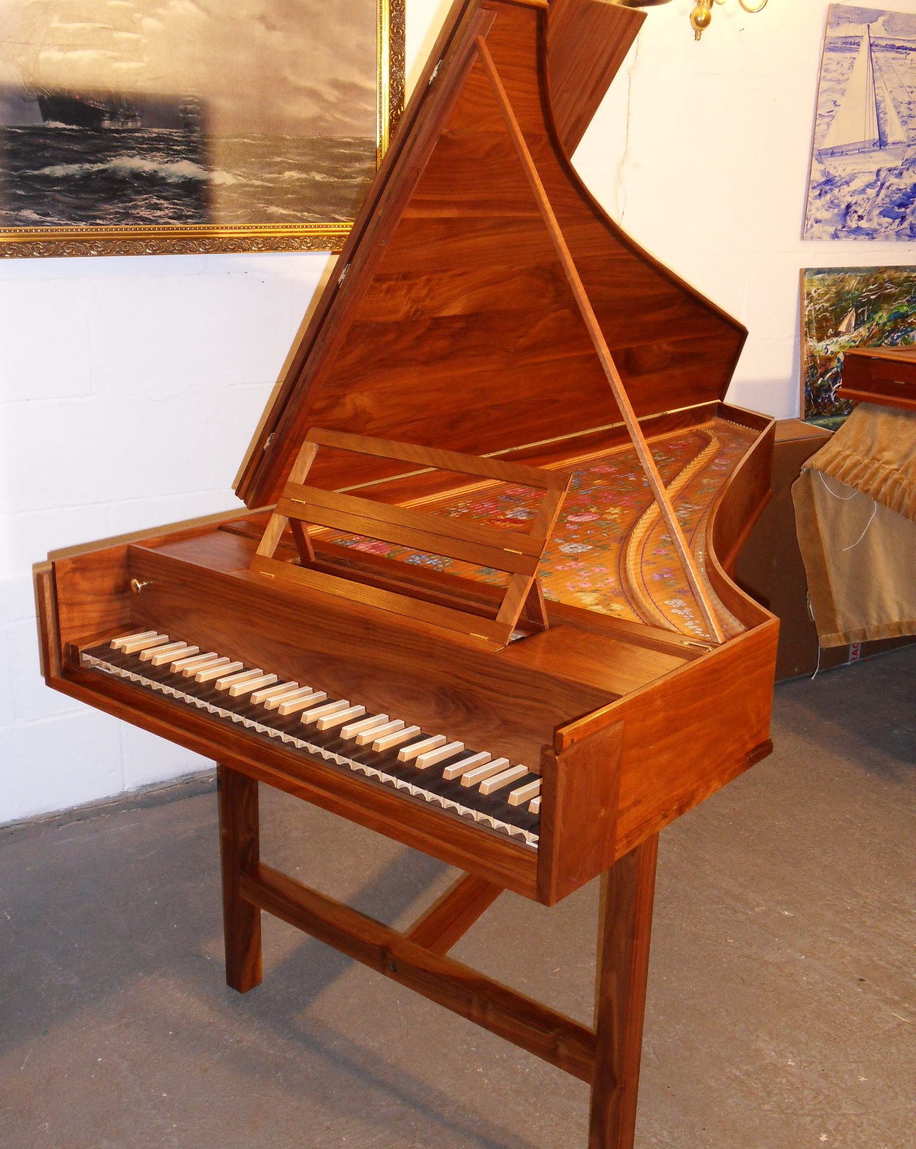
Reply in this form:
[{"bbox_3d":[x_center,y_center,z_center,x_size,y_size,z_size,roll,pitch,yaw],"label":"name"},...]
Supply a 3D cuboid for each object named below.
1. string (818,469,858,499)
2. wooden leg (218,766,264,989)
[{"bbox_3d":[0.963,-0.229,3.220,0.105,0.078,0.020,10,19,26],"label":"string"},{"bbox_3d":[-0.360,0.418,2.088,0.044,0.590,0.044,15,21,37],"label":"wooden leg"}]

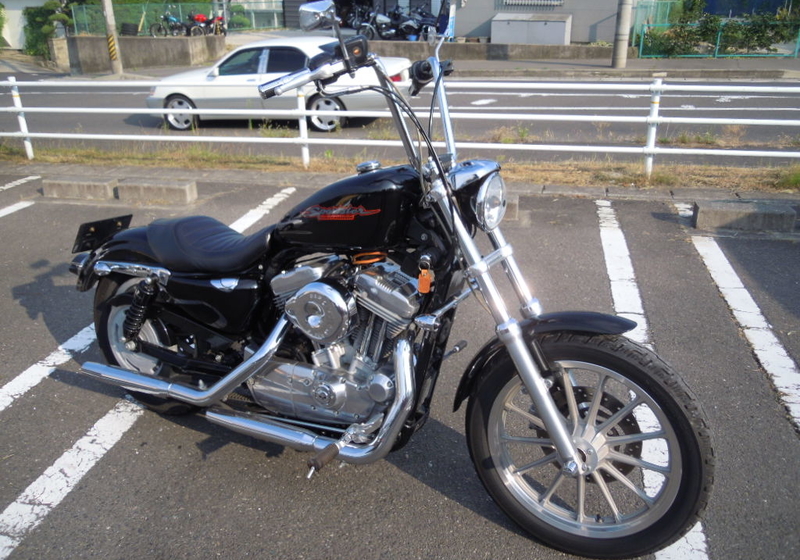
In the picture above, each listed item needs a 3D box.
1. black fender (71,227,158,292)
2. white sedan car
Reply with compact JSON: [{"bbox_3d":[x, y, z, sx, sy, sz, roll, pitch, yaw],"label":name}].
[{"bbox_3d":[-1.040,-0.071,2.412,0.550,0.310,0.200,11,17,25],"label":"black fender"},{"bbox_3d":[-2.270,-3.645,12.020,4.780,1.440,1.760,4,24,11],"label":"white sedan car"}]

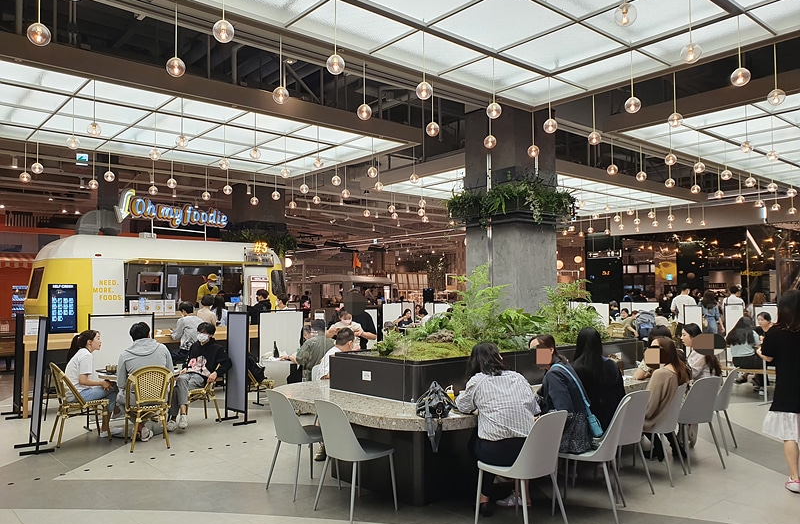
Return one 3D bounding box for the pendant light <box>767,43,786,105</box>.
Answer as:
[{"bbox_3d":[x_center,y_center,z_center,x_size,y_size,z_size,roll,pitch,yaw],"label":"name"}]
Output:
[{"bbox_3d":[3.665,-1.829,5.850,0.155,0.616,0.155,2,-3,-40],"label":"pendant light"}]

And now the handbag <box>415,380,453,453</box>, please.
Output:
[{"bbox_3d":[0.228,1.052,4.093,0.260,0.480,0.200,0,-3,3],"label":"handbag"}]

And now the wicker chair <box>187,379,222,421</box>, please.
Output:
[{"bbox_3d":[-2.470,1.548,7.389,0.470,0.860,0.545,-3,-4,39],"label":"wicker chair"}]

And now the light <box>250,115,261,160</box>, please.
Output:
[{"bbox_3d":[-1.202,-1.043,5.016,0.100,0.381,0.100,2,-4,-40],"label":"light"}]

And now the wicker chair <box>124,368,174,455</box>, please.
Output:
[{"bbox_3d":[-2.560,1.456,6.150,0.480,0.850,0.560,1,-3,-27],"label":"wicker chair"}]

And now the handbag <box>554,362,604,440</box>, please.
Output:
[{"bbox_3d":[1.286,0.998,4.330,0.330,0.530,0.200,1,-2,-23],"label":"handbag"}]

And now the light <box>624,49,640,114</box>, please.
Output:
[{"bbox_3d":[2.369,-1.836,6.119,0.155,0.646,0.155,2,-3,-40],"label":"light"}]

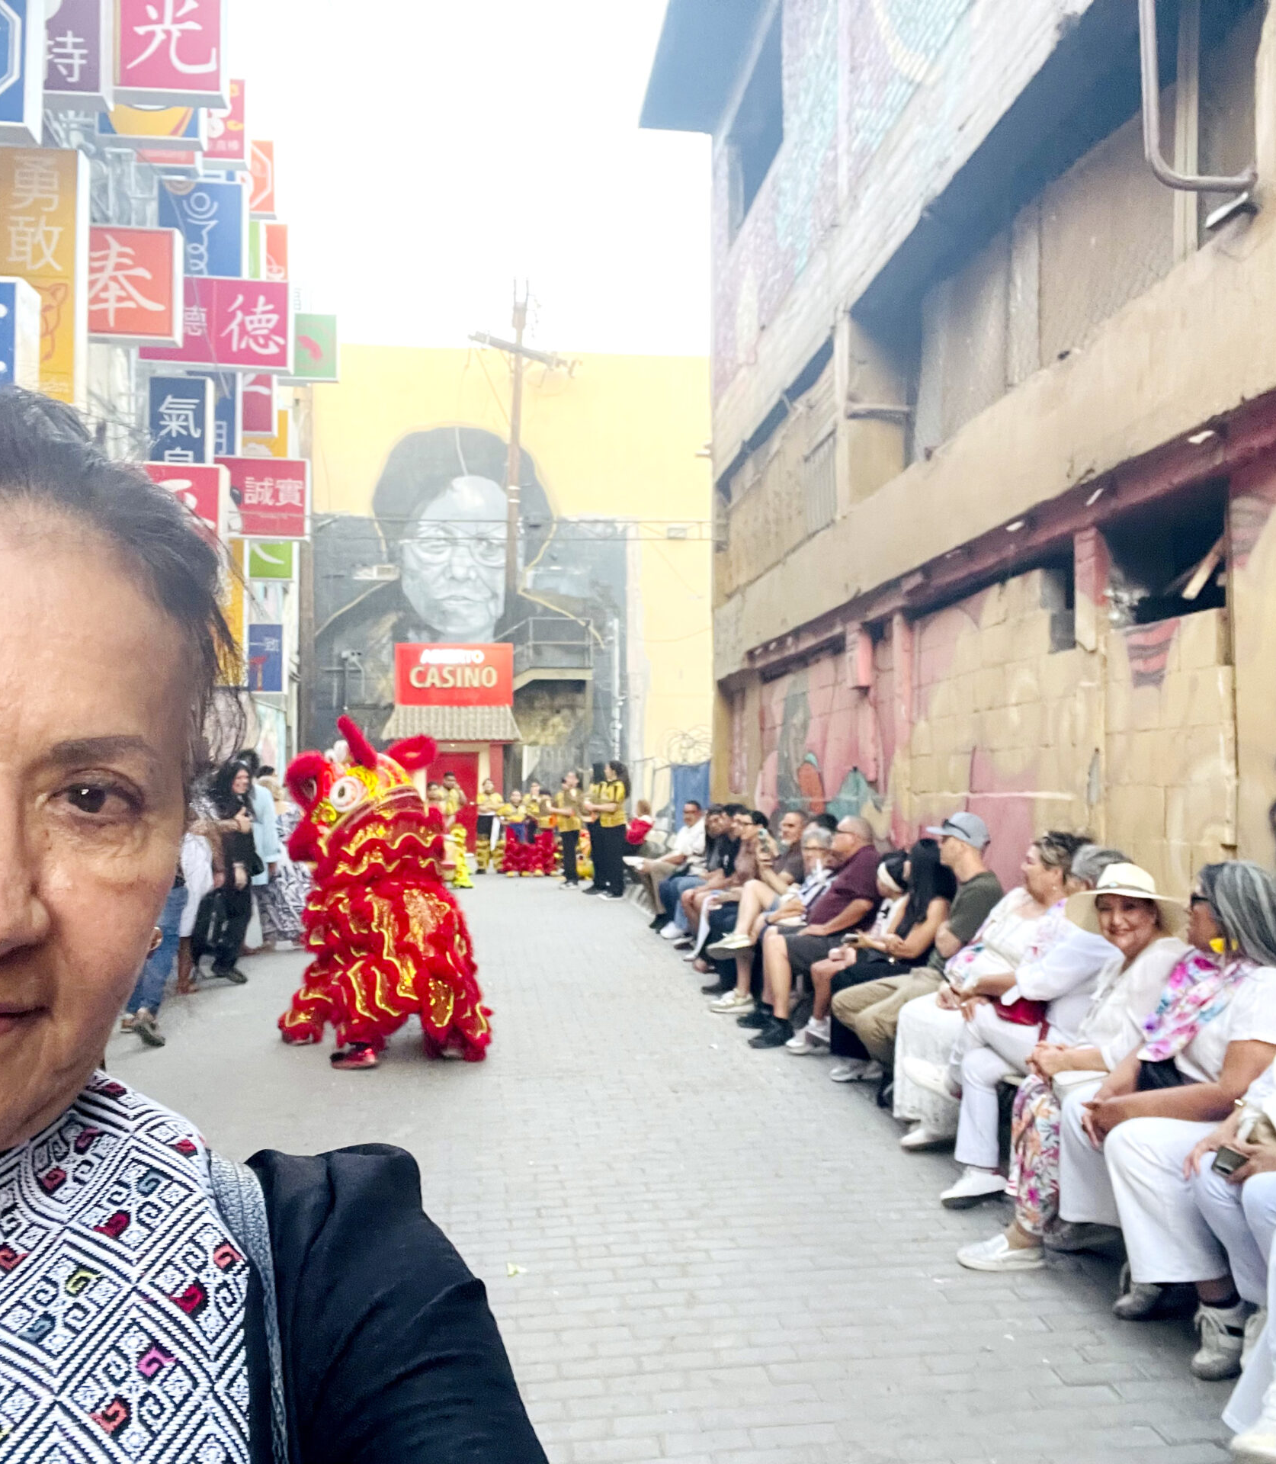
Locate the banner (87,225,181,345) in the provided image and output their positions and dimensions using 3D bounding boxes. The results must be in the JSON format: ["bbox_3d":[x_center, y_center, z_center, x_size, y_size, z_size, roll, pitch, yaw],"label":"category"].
[{"bbox_3d":[-3.433,-2.938,8.559,0.795,0.747,0.190,0,-2,-7],"label":"banner"}]

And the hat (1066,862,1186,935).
[{"bbox_3d":[1.557,0.535,4.120,0.380,0.140,0.380,-2,-21,36],"label":"hat"}]

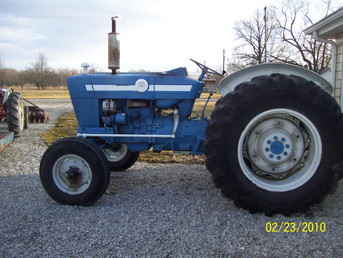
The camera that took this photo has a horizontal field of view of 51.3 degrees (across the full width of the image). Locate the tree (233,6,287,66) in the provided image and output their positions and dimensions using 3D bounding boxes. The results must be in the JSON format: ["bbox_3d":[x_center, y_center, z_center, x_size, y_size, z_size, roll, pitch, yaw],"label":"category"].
[{"bbox_3d":[10.156,-8.912,41.215,6.351,10.102,6.351,0,7,0],"label":"tree"}]

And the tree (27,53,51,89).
[{"bbox_3d":[-30.171,-13.042,81.009,5.511,8.464,5.511,0,7,0],"label":"tree"}]

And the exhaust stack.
[{"bbox_3d":[-0.707,-1.031,4.426,0.150,0.704,0.150,1,7,7],"label":"exhaust stack"}]

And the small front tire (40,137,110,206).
[{"bbox_3d":[-1.034,0.459,3.854,0.740,0.740,0.210,1,7,7],"label":"small front tire"}]

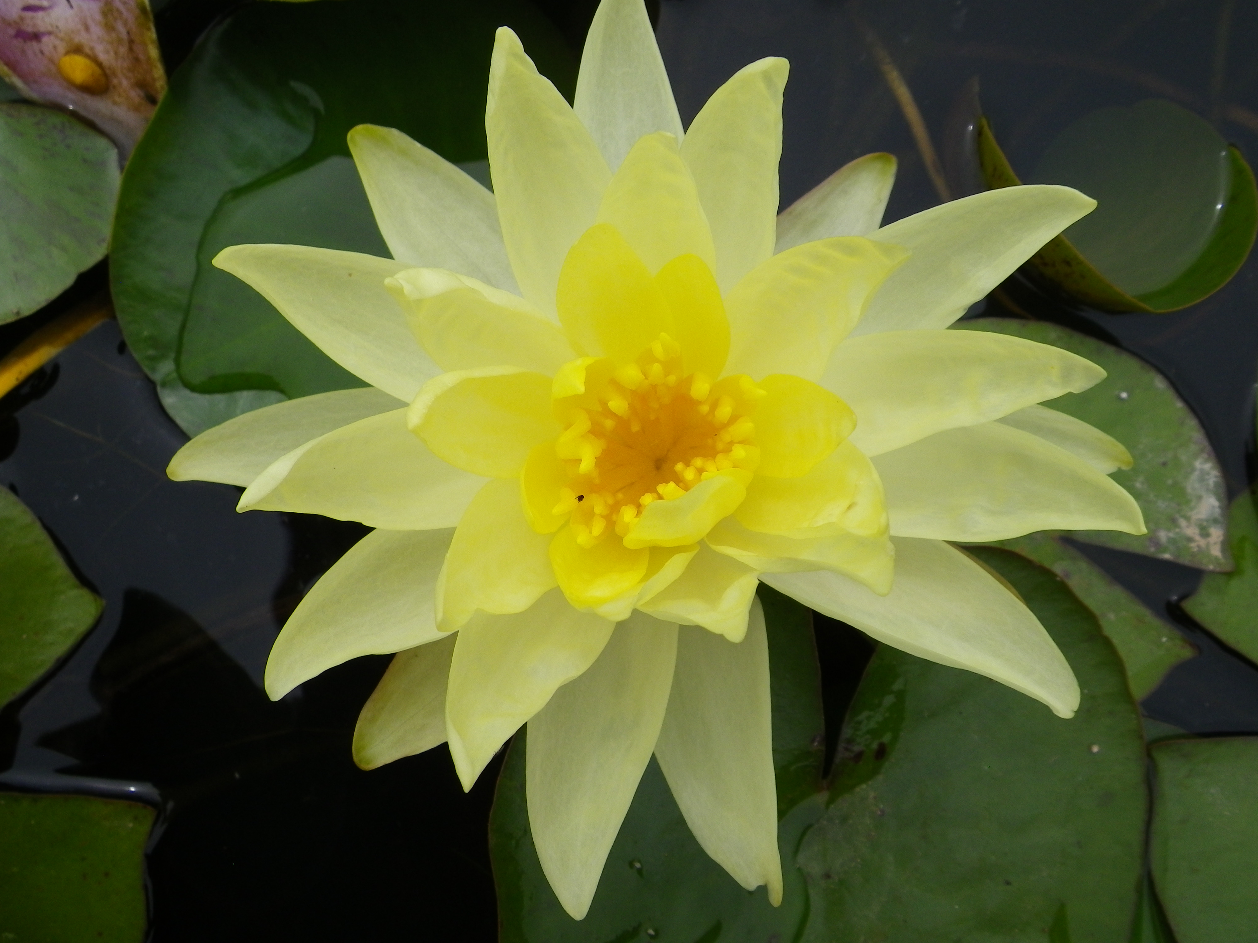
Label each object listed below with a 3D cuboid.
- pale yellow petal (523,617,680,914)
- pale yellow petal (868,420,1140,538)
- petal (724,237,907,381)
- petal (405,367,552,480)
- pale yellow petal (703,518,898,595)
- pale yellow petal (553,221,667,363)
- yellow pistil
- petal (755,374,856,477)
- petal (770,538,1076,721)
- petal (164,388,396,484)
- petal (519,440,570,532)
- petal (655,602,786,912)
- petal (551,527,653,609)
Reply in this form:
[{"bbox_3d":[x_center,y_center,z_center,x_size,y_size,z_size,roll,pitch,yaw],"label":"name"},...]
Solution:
[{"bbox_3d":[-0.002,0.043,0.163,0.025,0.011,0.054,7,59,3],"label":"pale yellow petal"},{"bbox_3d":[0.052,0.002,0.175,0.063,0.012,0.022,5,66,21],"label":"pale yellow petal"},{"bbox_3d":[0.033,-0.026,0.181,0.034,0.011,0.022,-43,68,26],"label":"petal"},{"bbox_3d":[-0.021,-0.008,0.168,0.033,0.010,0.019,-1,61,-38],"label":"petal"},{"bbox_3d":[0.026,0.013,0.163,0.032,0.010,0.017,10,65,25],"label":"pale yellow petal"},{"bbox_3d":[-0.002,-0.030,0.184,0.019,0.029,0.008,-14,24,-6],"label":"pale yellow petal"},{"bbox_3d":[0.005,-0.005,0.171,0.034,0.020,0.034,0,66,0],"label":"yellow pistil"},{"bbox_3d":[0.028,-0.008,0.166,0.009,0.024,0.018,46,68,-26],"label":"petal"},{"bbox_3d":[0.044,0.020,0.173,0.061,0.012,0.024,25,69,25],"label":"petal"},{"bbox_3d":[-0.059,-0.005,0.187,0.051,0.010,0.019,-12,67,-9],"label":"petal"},{"bbox_3d":[-0.012,0.003,0.172,0.016,0.022,0.008,25,100,10],"label":"petal"},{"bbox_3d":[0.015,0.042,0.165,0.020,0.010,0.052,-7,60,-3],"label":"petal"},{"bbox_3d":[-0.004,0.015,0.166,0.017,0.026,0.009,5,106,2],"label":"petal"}]

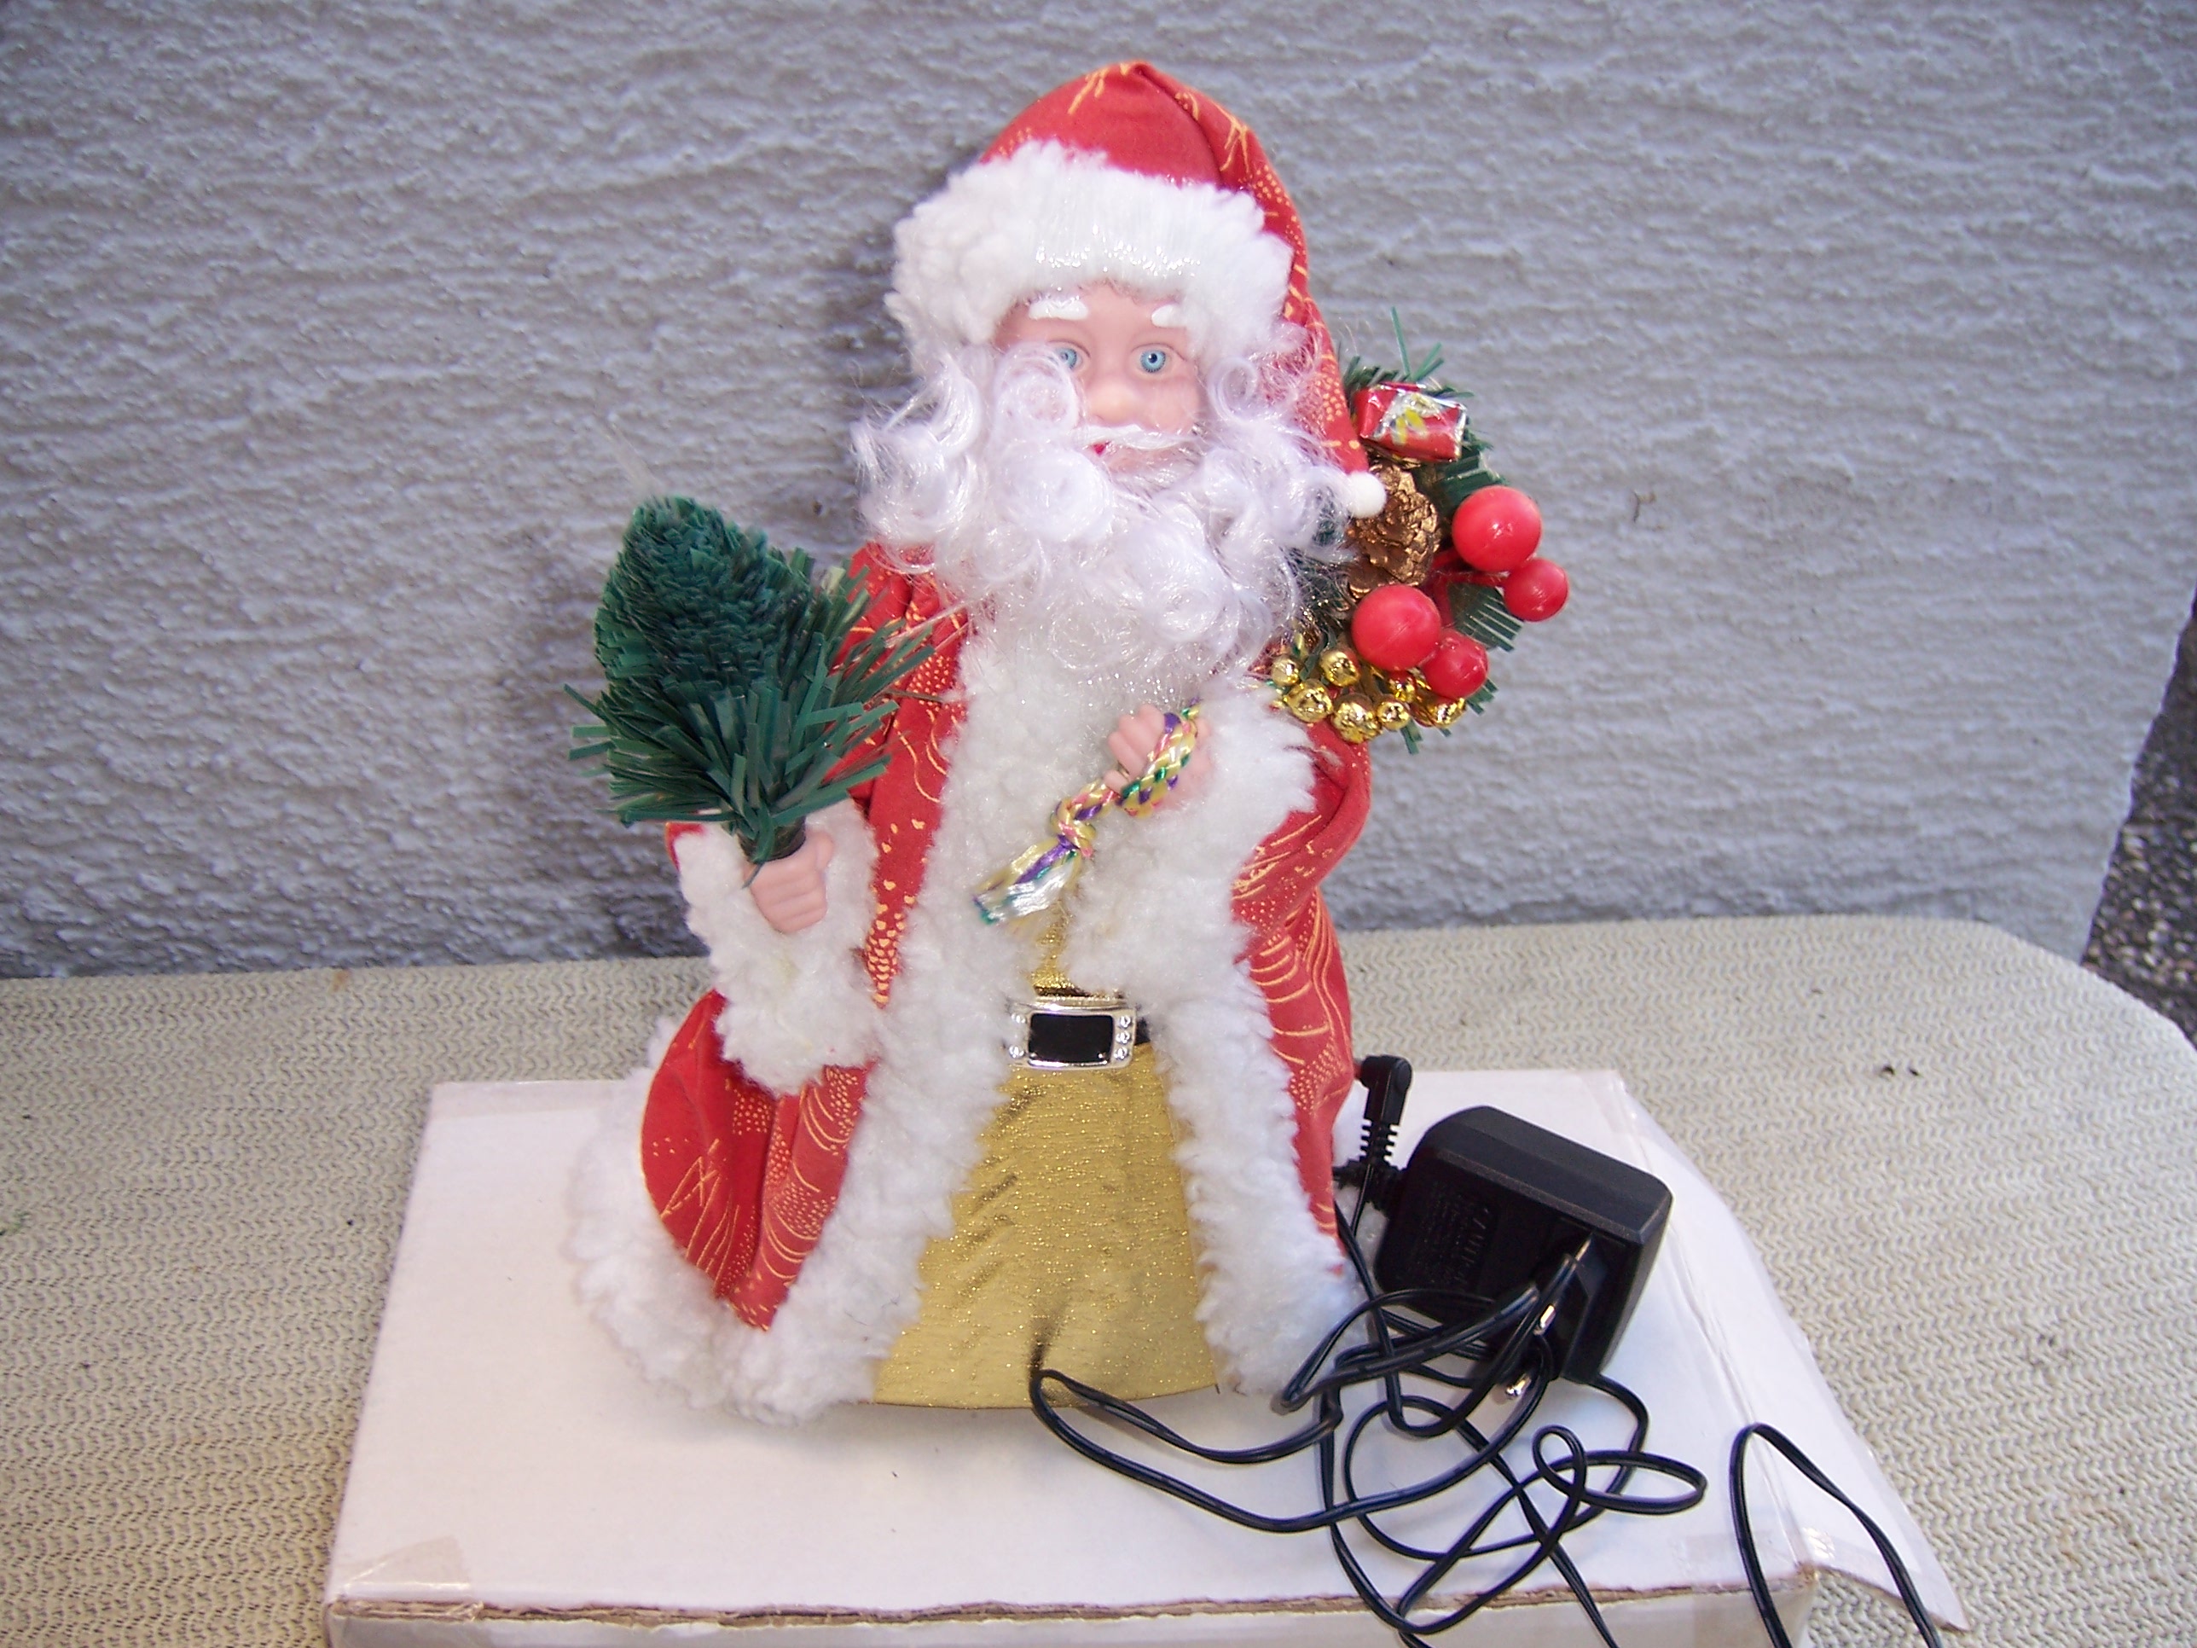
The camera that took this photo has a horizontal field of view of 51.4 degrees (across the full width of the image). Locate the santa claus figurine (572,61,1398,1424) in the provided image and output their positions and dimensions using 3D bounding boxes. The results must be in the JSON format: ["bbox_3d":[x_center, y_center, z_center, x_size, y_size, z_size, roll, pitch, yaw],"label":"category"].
[{"bbox_3d":[-0.026,-0.012,0.489,0.196,0.300,0.128,-2,37,-5],"label":"santa claus figurine"}]

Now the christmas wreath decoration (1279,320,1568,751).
[{"bbox_3d":[0.071,-0.063,0.492,0.068,0.093,0.052,-2,37,-5],"label":"christmas wreath decoration"}]

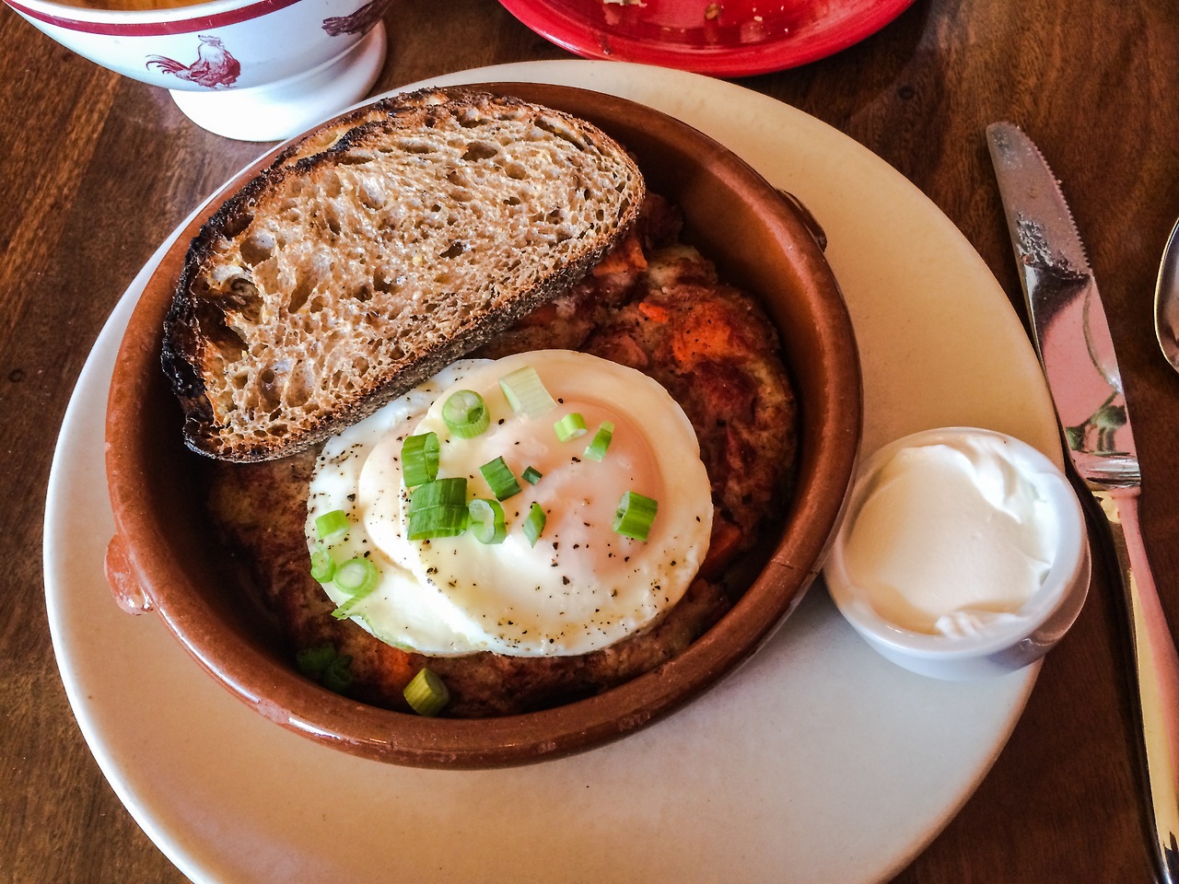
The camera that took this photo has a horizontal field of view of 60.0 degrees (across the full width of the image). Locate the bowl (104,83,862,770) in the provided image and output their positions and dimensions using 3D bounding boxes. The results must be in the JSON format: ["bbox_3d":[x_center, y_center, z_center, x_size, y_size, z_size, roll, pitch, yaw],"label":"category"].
[{"bbox_3d":[-0.027,-0.009,0.286,0.218,0.044,0.198,-29,68,-11],"label":"bowl"}]

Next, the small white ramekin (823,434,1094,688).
[{"bbox_3d":[0.093,0.030,0.259,0.061,0.035,0.061,0,64,26],"label":"small white ramekin"}]

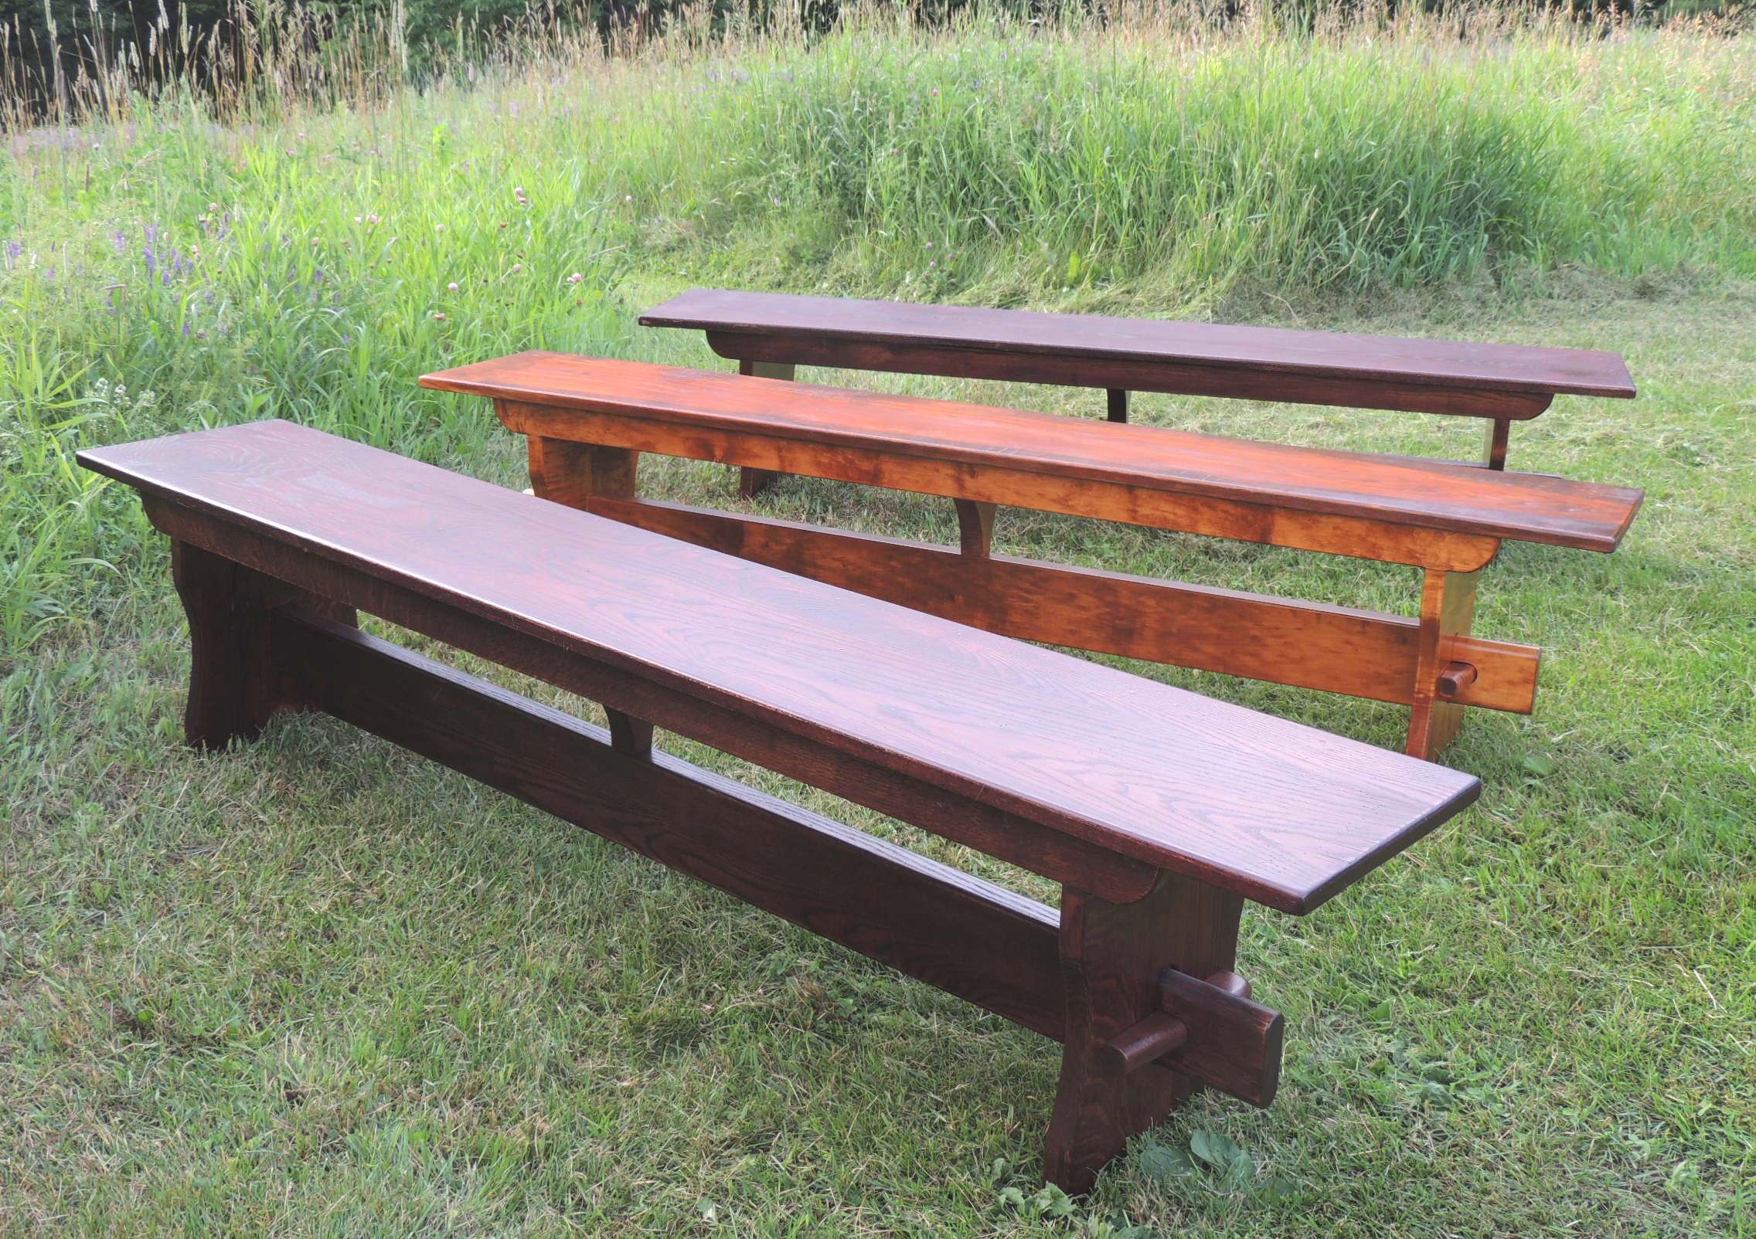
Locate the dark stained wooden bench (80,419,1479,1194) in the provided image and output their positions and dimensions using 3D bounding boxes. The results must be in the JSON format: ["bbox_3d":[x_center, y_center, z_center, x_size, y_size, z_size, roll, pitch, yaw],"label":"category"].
[{"bbox_3d":[-0.327,0.164,2.750,2.208,0.443,0.372,17,24,38],"label":"dark stained wooden bench"}]

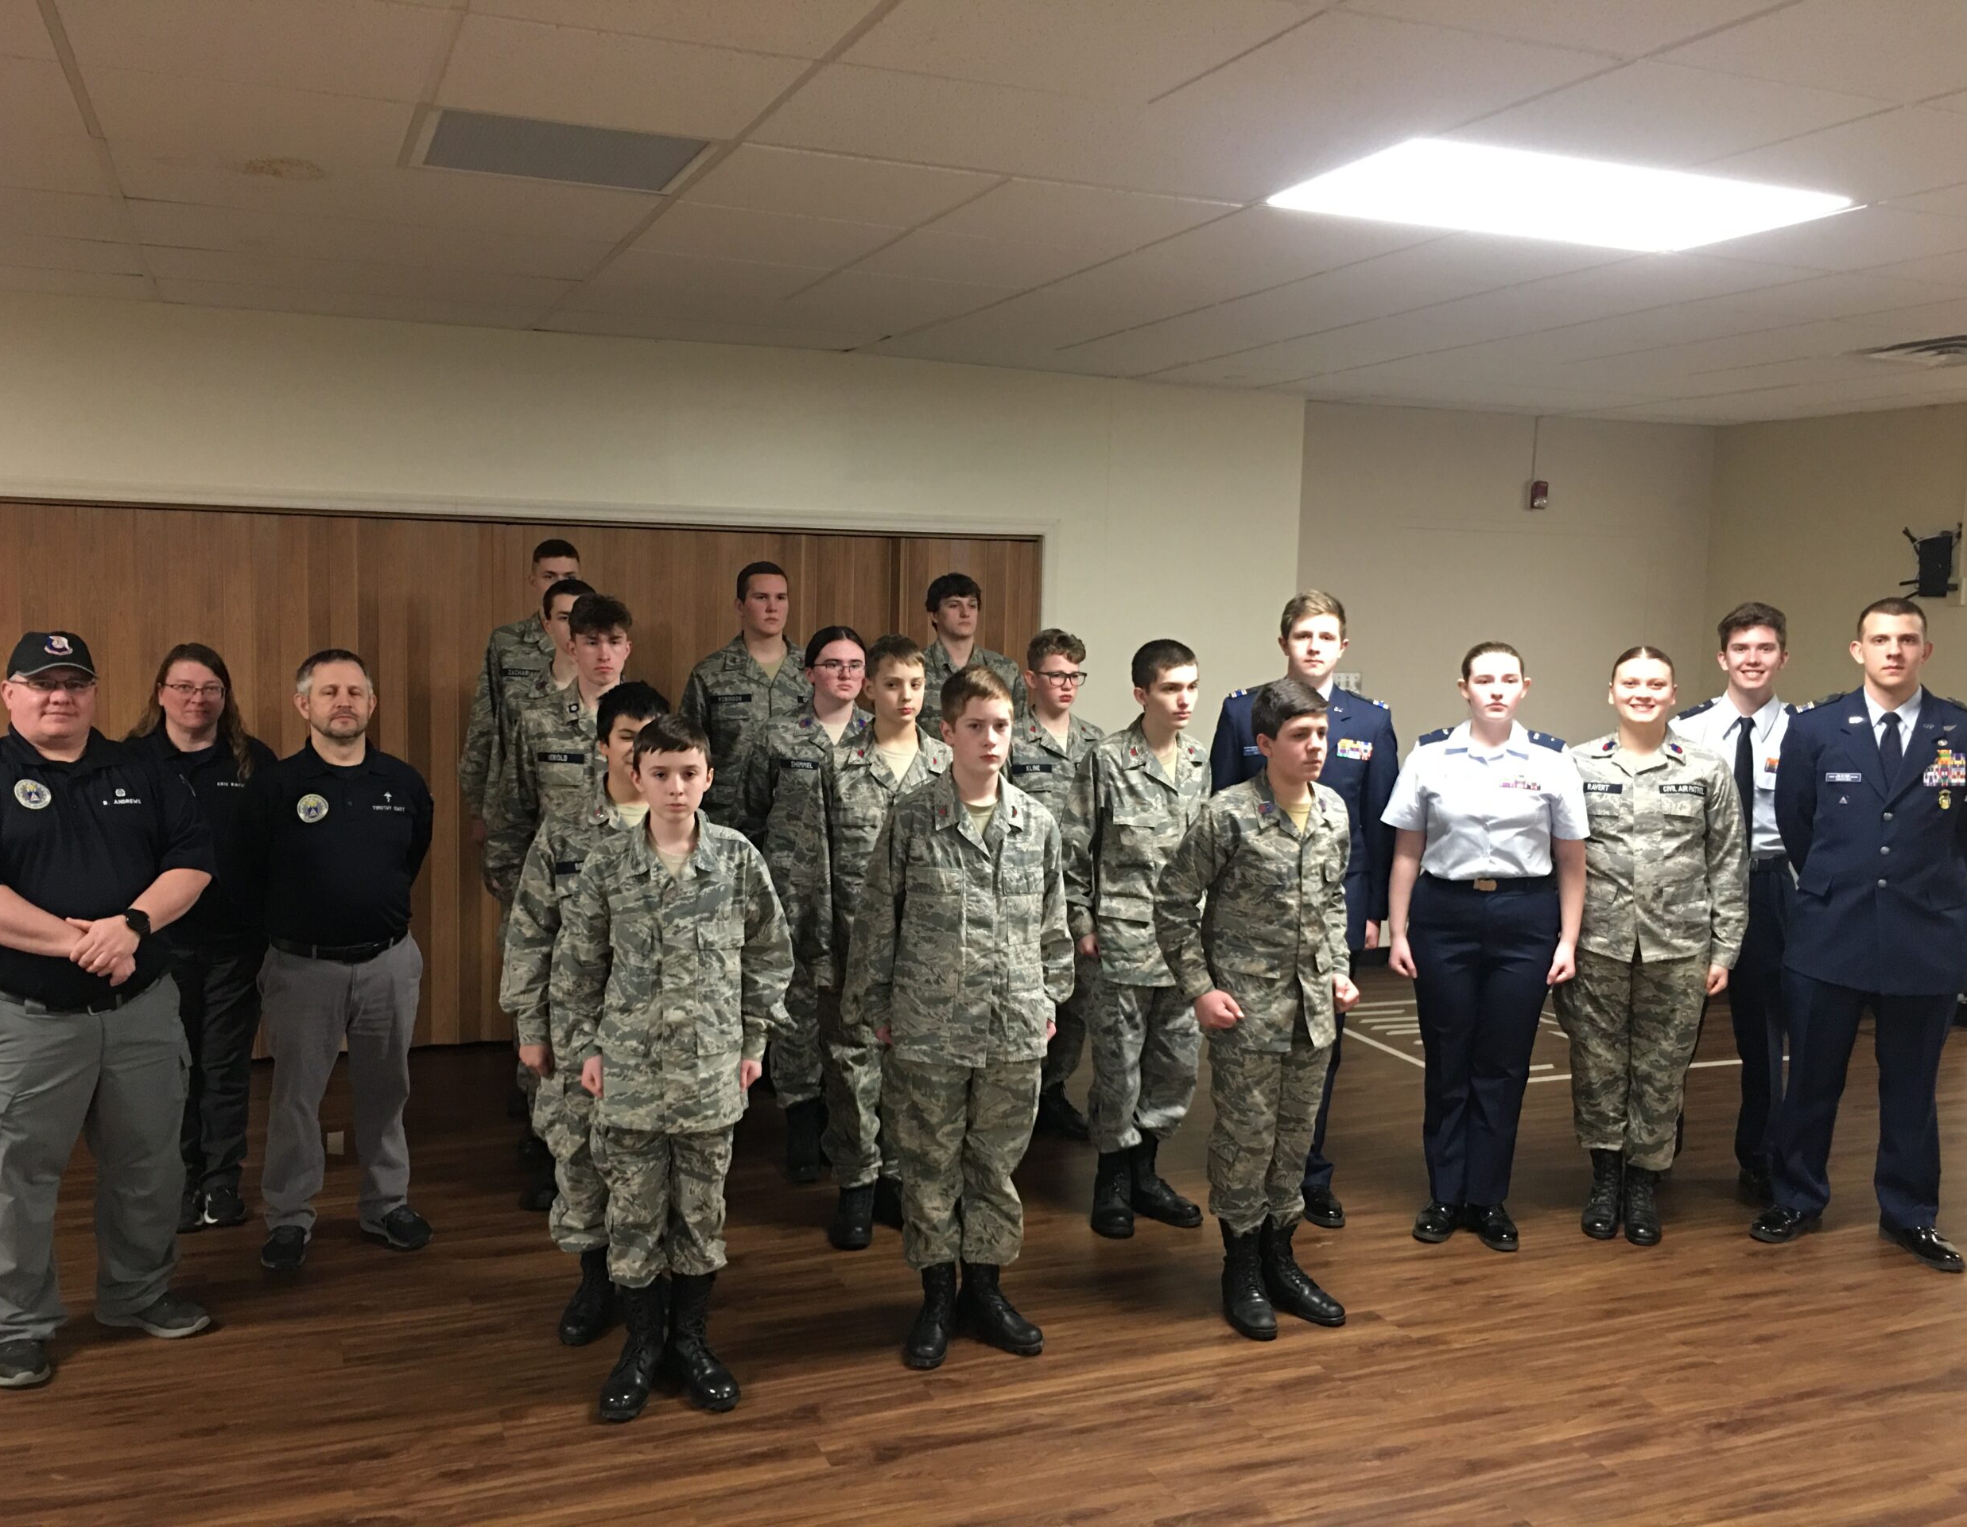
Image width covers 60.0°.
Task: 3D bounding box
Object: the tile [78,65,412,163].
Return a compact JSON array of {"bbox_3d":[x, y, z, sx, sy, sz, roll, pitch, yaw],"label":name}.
[{"bbox_3d":[-1.476,-1.293,3.452,0.605,0.020,0.605,-2,7,-23],"label":"tile"}]

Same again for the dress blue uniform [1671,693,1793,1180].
[{"bbox_3d":[2.302,0.523,5.059,0.500,1.468,0.280,3,6,22],"label":"dress blue uniform"}]

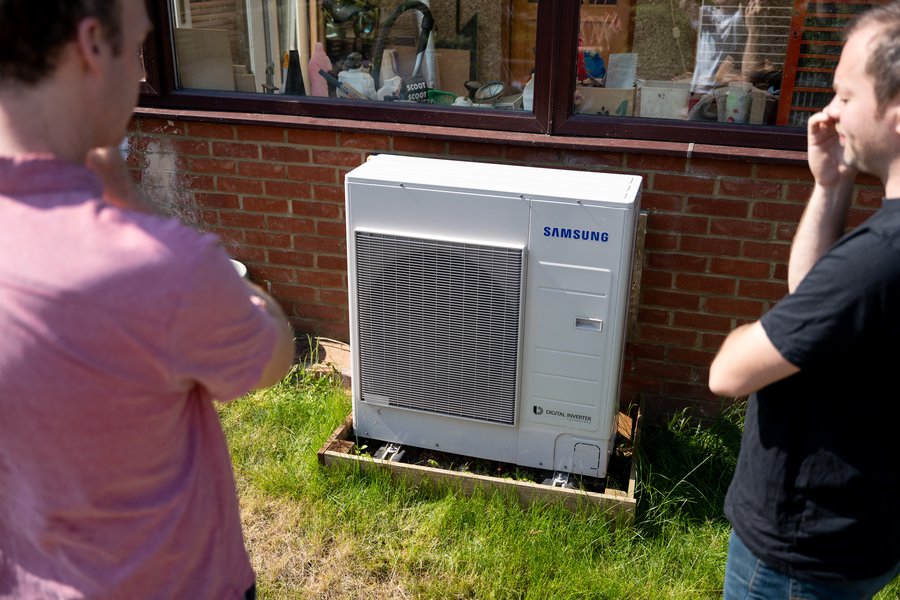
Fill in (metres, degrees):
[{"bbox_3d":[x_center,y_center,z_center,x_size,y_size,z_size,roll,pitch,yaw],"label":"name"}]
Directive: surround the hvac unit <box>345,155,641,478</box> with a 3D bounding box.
[{"bbox_3d":[0.145,0.047,3.028,0.940,0.998,0.330,7,24,14],"label":"hvac unit"}]

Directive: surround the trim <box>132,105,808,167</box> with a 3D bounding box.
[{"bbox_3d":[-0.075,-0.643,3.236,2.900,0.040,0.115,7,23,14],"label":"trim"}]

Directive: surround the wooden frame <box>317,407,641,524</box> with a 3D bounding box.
[{"bbox_3d":[0.152,0.540,3.236,1.120,0.100,0.670,6,23,12],"label":"wooden frame"}]

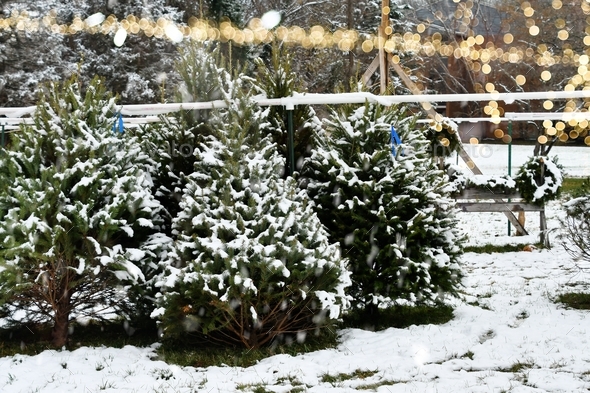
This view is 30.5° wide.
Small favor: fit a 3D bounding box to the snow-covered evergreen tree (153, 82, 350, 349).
[{"bbox_3d":[-0.300,0.117,7.450,1.320,1.850,1.300,0,3,0],"label":"snow-covered evergreen tree"}]

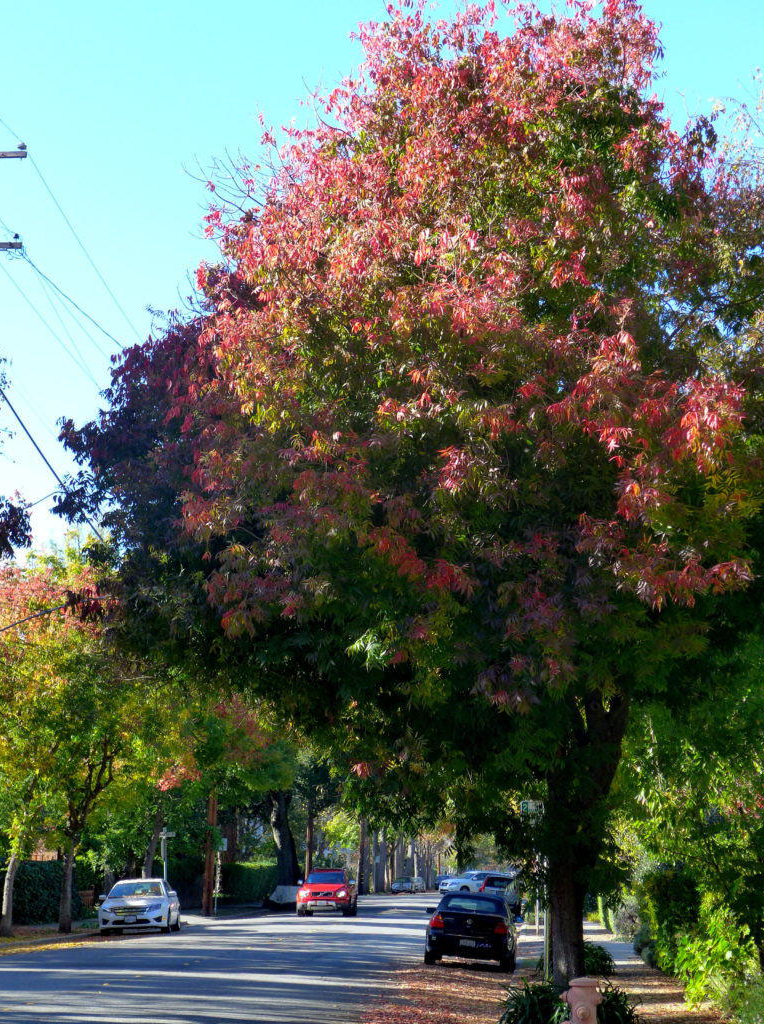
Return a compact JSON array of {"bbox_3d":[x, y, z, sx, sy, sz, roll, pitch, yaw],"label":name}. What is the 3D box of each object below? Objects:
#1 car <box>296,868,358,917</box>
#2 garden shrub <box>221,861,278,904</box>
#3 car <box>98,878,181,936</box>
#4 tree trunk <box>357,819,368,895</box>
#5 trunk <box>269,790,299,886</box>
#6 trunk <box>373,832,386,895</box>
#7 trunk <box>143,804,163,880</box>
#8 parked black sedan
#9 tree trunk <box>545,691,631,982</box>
[{"bbox_3d":[-1.979,13.947,81.588,1.920,1.760,4.800,0,-9,4],"label":"car"},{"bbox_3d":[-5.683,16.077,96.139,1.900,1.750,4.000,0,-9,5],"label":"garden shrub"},{"bbox_3d":[-6.395,10.623,59.866,1.840,1.450,4.830,0,-9,1],"label":"car"},{"bbox_3d":[-1.187,21.979,141.385,0.700,4.850,0.650,0,-9,5],"label":"tree trunk"},{"bbox_3d":[-3.996,13.656,90.364,1.150,4.590,1.000,0,-9,5],"label":"trunk"},{"bbox_3d":[-0.163,25.485,161.342,0.900,4.310,0.800,0,-9,5],"label":"trunk"},{"bbox_3d":[-7.221,10.937,69.774,0.650,3.450,0.500,0,-9,5],"label":"trunk"},{"bbox_3d":[1.763,8.114,43.193,1.700,1.420,4.100,0,-9,4],"label":"parked black sedan"},{"bbox_3d":[3.020,4.811,32.745,1.150,4.350,0.900,0,-9,5],"label":"tree trunk"}]

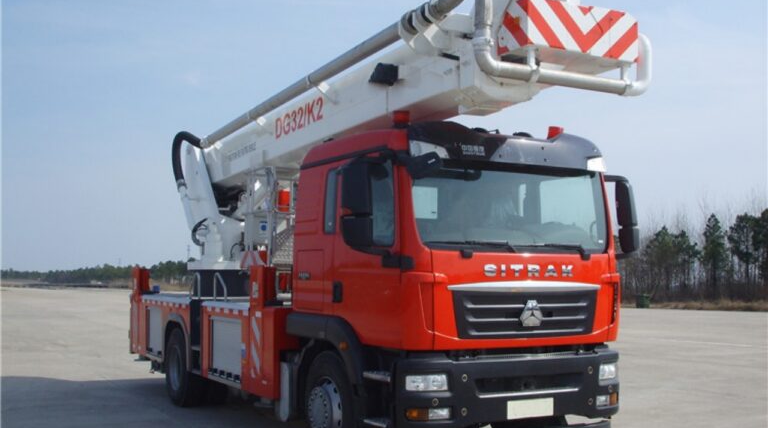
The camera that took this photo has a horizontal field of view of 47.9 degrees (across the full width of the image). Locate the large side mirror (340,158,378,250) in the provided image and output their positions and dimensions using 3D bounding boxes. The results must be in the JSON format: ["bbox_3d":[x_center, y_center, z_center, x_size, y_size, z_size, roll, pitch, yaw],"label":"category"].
[{"bbox_3d":[-0.193,-0.080,6.537,0.290,0.740,0.200,1,-4,-17],"label":"large side mirror"}]

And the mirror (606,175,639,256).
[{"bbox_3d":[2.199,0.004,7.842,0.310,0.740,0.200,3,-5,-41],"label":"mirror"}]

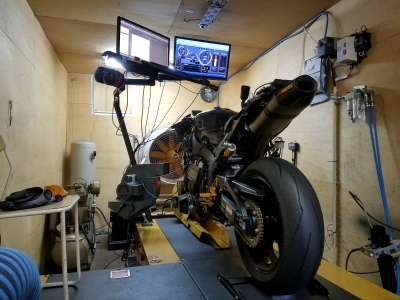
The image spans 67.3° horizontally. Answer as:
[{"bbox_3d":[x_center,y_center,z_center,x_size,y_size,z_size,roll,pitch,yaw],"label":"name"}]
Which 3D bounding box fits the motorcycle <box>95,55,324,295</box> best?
[{"bbox_3d":[0.161,0.152,2.110,0.700,1.070,2.030,0,-1,-16],"label":"motorcycle"}]

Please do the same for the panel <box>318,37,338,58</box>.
[{"bbox_3d":[0.893,-0.720,2.110,0.105,0.135,0.085,0,-1,-16],"label":"panel"}]

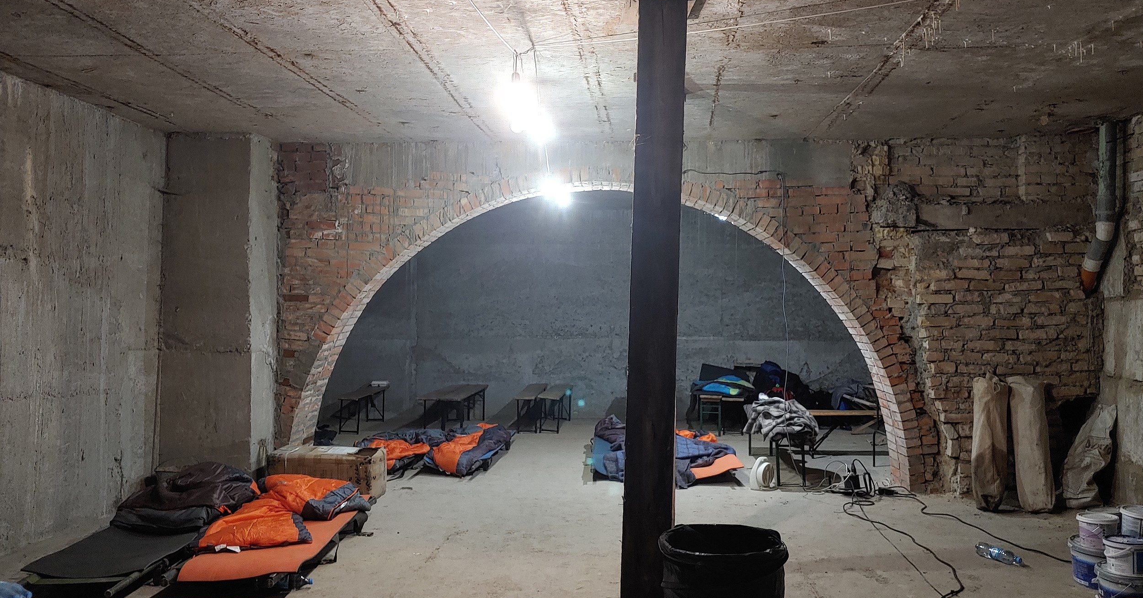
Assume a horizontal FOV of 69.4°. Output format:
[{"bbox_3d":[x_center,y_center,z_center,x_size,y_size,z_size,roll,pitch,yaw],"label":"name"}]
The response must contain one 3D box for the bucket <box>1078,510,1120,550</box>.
[{"bbox_3d":[2.870,1.267,4.500,0.225,0.165,0.225,0,-1,33],"label":"bucket"}]

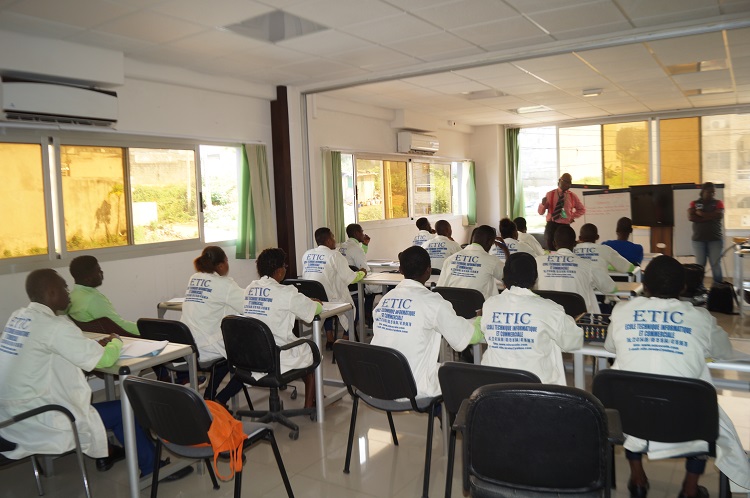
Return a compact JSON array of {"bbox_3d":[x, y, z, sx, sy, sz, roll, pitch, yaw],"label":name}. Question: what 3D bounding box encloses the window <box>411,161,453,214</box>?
[{"bbox_3d":[0.971,-1.023,9.595,0.080,0.920,1.520,2,7,34],"label":"window"}]

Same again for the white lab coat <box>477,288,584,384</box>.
[{"bbox_3d":[0.785,0.510,2.849,0.520,0.670,0.480,2,7,34],"label":"white lab coat"}]

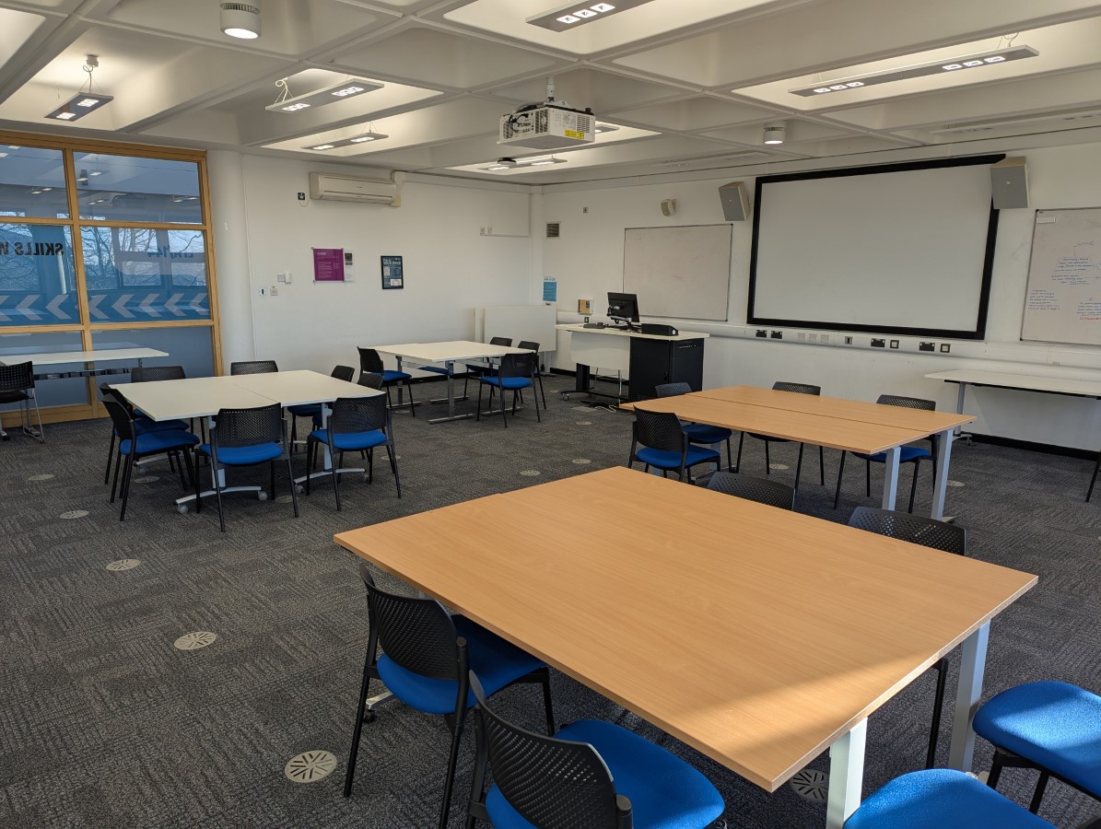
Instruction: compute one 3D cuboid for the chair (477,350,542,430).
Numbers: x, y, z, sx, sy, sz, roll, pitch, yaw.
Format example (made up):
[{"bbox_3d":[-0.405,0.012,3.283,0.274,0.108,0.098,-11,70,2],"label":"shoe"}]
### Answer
[{"bbox_3d":[-0.445,-0.314,8.393,0.530,0.790,0.560,-9,14,-41],"label":"chair"}]

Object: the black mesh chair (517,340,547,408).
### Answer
[{"bbox_3d":[-0.392,-0.461,9.229,0.530,0.790,0.530,-7,13,-35],"label":"black mesh chair"}]

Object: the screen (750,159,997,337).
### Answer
[{"bbox_3d":[3.401,-1.806,8.433,0.050,1.775,2.720,-9,15,-42],"label":"screen"}]

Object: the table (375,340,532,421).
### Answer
[{"bbox_3d":[-1.176,-0.409,9.078,1.500,0.730,1.500,-9,14,-41],"label":"table"}]

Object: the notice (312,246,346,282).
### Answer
[{"bbox_3d":[-2.873,-1.941,9.947,0.423,0.435,0.015,-9,14,-41],"label":"notice"}]

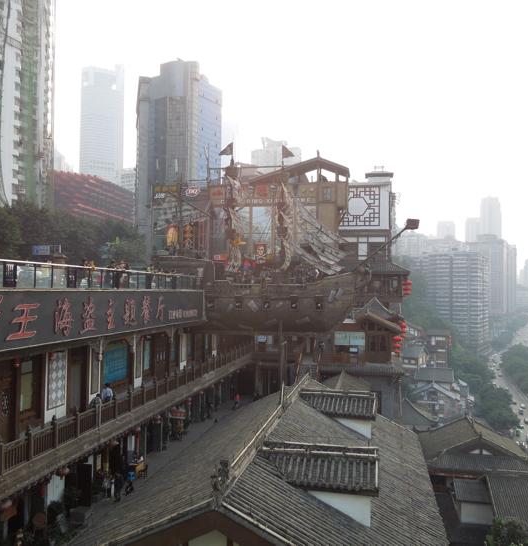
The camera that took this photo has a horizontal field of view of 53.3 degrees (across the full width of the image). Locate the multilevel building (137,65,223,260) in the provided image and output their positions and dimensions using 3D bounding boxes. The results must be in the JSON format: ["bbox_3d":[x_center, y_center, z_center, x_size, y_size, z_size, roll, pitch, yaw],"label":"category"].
[{"bbox_3d":[-42.546,-51.560,270.400,33.722,101.608,28.000,0,-2,14],"label":"multilevel building"}]

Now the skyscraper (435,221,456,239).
[{"bbox_3d":[330.000,-64.000,950.000,33.000,60.000,28.000,-1,-2,30],"label":"skyscraper"}]

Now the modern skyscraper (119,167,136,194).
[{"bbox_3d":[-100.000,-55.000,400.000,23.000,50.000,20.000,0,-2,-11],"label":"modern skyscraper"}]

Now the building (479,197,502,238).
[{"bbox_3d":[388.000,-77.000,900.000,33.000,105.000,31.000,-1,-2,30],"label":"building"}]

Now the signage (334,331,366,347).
[{"bbox_3d":[7.233,5.497,44.000,2.600,1.212,0.100,0,-2,12],"label":"signage"}]

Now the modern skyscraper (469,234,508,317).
[{"bbox_3d":[247.316,5.287,579.000,39.159,91.167,30.000,0,-2,25],"label":"modern skyscraper"}]

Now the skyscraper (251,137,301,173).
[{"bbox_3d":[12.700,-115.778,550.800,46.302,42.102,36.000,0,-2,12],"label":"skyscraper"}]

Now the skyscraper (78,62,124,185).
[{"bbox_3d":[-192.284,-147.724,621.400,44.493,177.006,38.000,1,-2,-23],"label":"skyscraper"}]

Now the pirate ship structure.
[{"bbox_3d":[-0.300,-2.400,48.000,18.800,15.700,6.800,0,-2,5],"label":"pirate ship structure"}]

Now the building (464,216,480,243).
[{"bbox_3d":[400.174,-63.519,1007.500,29.423,85.252,25.000,0,-2,20],"label":"building"}]

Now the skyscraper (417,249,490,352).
[{"bbox_3d":[141.600,21.700,391.000,42.000,71.000,33.000,-1,-2,33],"label":"skyscraper"}]

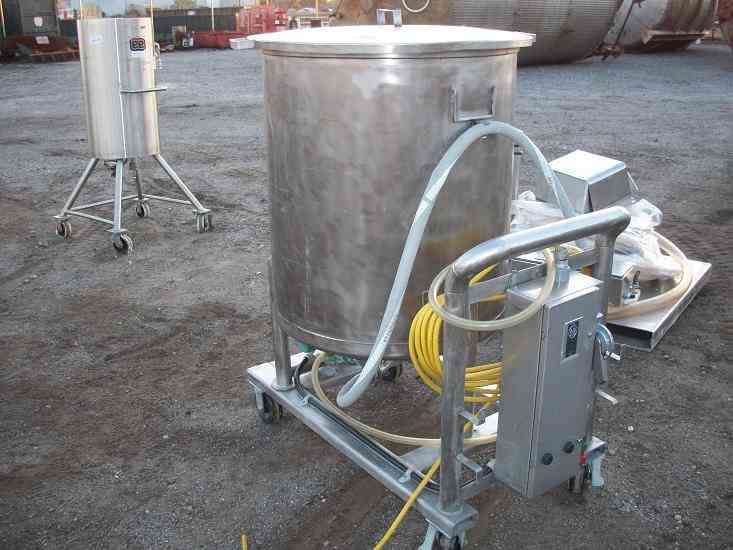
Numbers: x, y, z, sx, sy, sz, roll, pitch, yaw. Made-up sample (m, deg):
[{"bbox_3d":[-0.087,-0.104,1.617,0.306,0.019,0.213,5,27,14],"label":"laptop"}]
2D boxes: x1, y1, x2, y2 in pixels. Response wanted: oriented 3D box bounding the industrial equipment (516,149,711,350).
[{"bbox_3d":[1.438,-0.268,4.464,1.000,0.820,1.350,12,23,33],"label":"industrial equipment"}]

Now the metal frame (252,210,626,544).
[{"bbox_3d":[0.201,0.224,2.694,0.730,1.040,1.378,-14,23,-34],"label":"metal frame"}]

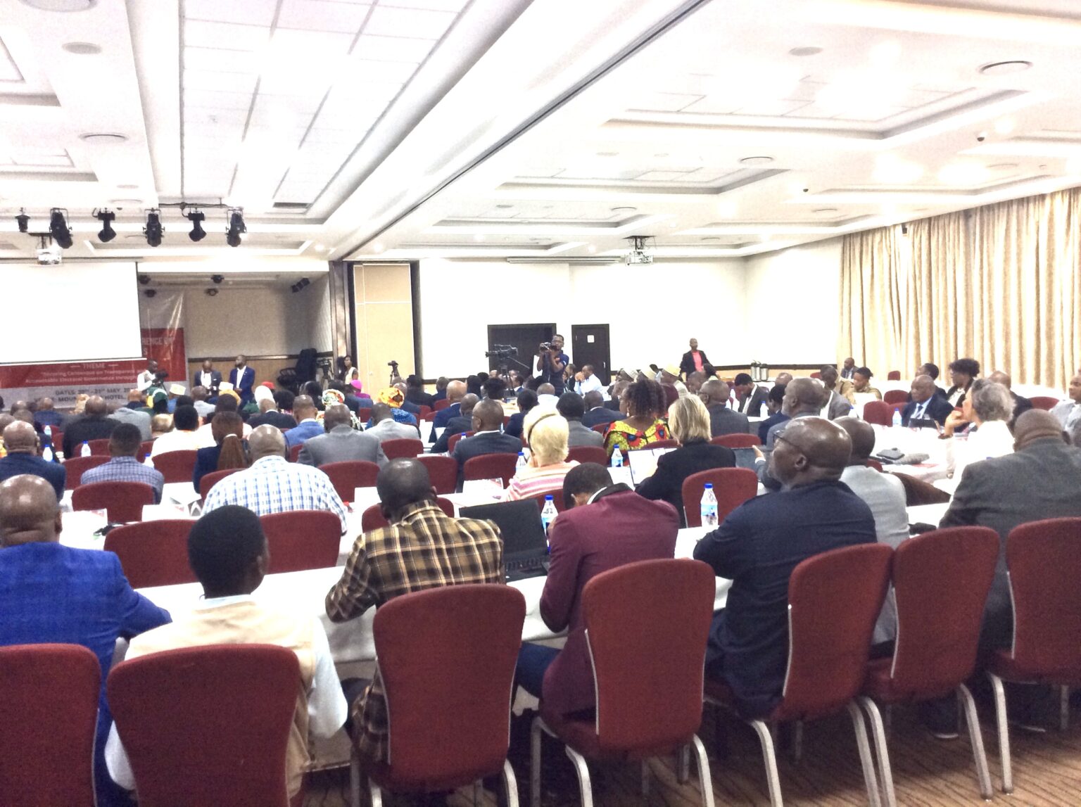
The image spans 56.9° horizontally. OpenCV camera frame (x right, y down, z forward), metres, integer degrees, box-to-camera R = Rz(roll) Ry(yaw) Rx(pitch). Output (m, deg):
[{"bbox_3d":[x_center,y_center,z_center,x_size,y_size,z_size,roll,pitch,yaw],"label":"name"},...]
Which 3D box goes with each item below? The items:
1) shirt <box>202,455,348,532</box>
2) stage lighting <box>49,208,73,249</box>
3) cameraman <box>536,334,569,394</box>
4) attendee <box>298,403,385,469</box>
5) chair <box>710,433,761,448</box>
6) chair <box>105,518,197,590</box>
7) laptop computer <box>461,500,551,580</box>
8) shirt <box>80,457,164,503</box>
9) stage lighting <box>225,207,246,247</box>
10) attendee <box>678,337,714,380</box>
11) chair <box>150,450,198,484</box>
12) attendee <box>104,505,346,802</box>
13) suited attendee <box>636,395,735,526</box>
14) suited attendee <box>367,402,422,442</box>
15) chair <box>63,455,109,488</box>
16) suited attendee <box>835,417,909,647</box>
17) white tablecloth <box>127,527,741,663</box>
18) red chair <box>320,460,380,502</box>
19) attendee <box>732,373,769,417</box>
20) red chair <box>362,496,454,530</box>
[{"bbox_3d":[-1.259,0.585,4.789,0.650,0.690,0.460,-3,3,-20],"label":"shirt"},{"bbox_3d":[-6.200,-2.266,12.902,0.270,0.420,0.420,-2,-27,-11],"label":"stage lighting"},{"bbox_3d":[0.182,0.041,13.000,0.520,1.800,0.480,0,3,37],"label":"cameraman"},{"bbox_3d":[-1.349,0.639,6.847,0.580,1.280,0.800,-3,3,-20],"label":"attendee"},{"bbox_3d":[1.414,0.681,7.793,0.450,0.910,0.580,-3,3,-20],"label":"chair"},{"bbox_3d":[-1.657,0.937,4.419,0.445,0.910,0.570,-3,3,-20],"label":"chair"},{"bbox_3d":[-0.078,0.513,3.760,0.342,0.240,0.315,-4,3,-30],"label":"laptop computer"},{"bbox_3d":[-2.600,0.618,6.235,0.500,0.620,0.380,-3,3,-20],"label":"shirt"},{"bbox_3d":[-4.095,-2.356,13.384,0.270,0.520,0.380,-4,3,-34],"label":"stage lighting"},{"bbox_3d":[2.924,-0.337,18.641,0.620,1.786,0.420,-3,3,-16],"label":"attendee"},{"bbox_3d":[-3.021,0.835,8.396,0.460,0.930,0.570,-3,3,-20],"label":"chair"},{"bbox_3d":[-0.854,0.874,2.763,0.600,1.220,0.760,-3,3,-17],"label":"attendee"},{"bbox_3d":[0.859,0.615,6.042,0.560,1.330,0.800,-3,3,-30],"label":"suited attendee"},{"bbox_3d":[-1.289,0.584,8.599,0.530,1.200,0.800,-3,3,-26],"label":"suited attendee"},{"bbox_3d":[-3.584,0.868,8.057,0.460,0.930,0.570,-3,3,-20],"label":"chair"},{"bbox_3d":[1.154,0.685,3.901,0.520,1.290,0.800,-3,3,-20],"label":"suited attendee"},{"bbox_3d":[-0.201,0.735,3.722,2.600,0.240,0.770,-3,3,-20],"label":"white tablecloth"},{"bbox_3d":[-1.363,0.843,7.031,0.460,0.930,0.570,-3,3,-20],"label":"red chair"},{"bbox_3d":[2.405,0.283,11.749,0.750,1.250,0.500,-4,3,-31],"label":"attendee"},{"bbox_3d":[-0.709,0.908,5.104,0.460,0.930,0.570,-3,3,-20],"label":"red chair"}]

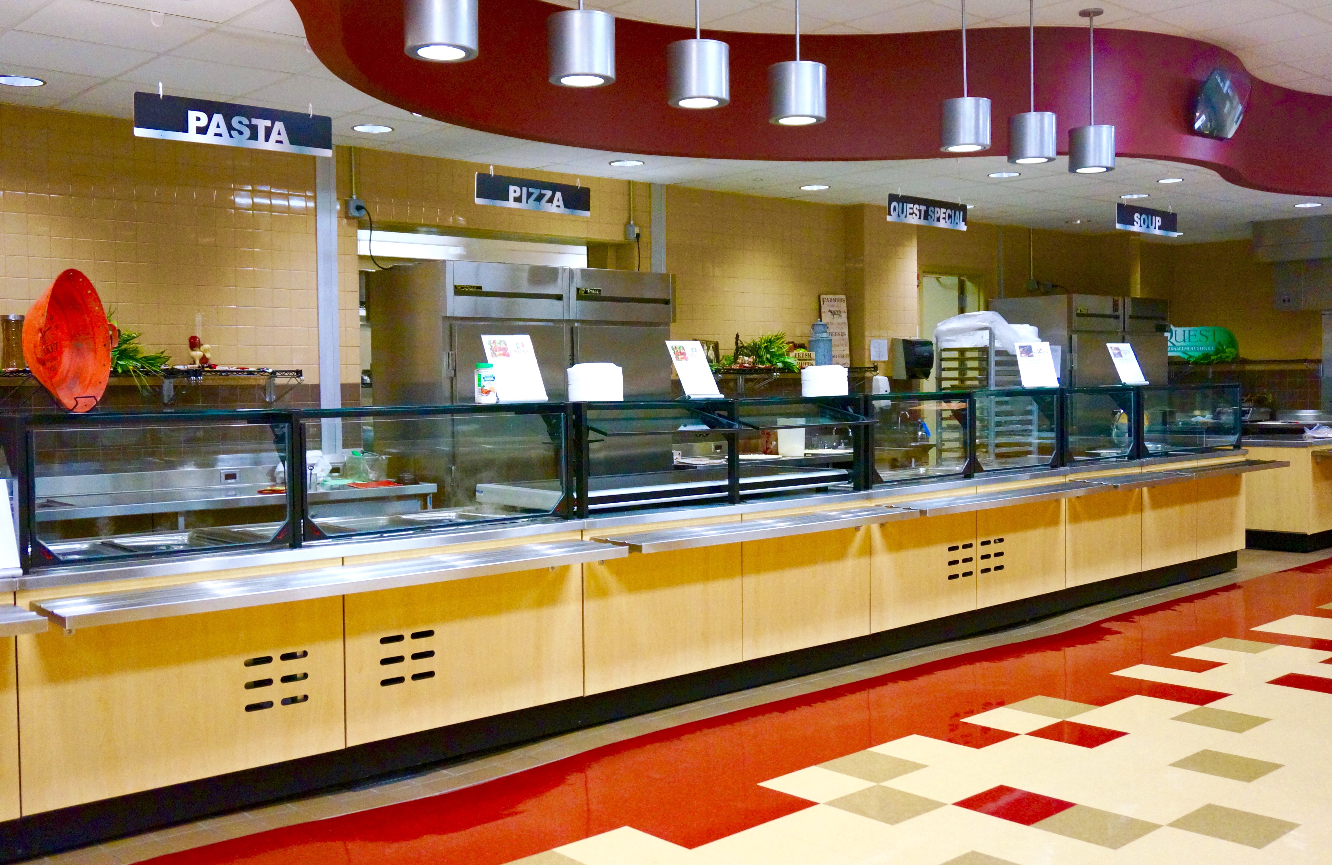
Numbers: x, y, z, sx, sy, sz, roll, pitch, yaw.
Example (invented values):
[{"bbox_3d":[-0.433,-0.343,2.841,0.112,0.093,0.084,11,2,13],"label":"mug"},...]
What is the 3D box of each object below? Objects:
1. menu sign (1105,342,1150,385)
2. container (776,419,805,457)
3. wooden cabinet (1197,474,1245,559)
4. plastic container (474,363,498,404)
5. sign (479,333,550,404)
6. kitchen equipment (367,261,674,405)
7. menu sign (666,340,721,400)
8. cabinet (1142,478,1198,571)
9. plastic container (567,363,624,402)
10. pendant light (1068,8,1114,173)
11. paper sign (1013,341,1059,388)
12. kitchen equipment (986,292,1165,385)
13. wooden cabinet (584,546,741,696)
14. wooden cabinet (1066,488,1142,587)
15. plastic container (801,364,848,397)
[{"bbox_3d":[2.970,-0.440,8.554,0.228,0.266,0.149,-2,3,-33],"label":"menu sign"},{"bbox_3d":[0.873,0.031,9.283,0.193,0.261,0.183,-1,2,5],"label":"container"},{"bbox_3d":[3.675,0.505,9.475,0.737,0.673,0.580,-3,3,-42],"label":"wooden cabinet"},{"bbox_3d":[-0.694,-0.191,5.118,0.090,0.158,0.090,-2,2,-16],"label":"plastic container"},{"bbox_3d":[-0.598,-0.255,5.303,0.235,0.277,0.146,-3,3,-38],"label":"sign"},{"bbox_3d":[-0.874,0.046,8.516,1.750,2.130,0.860,-3,3,-42],"label":"kitchen equipment"},{"bbox_3d":[0.138,-0.281,6.094,0.220,0.260,0.140,-3,3,-42],"label":"menu sign"},{"bbox_3d":[3.114,0.536,8.965,0.746,0.680,0.600,-3,3,-42],"label":"cabinet"},{"bbox_3d":[-0.301,-0.211,5.678,0.235,0.160,0.235,-1,2,-3],"label":"plastic container"},{"bbox_3d":[2.392,-1.918,7.476,0.257,0.880,0.257,-3,3,-42],"label":"pendant light"},{"bbox_3d":[2.212,-0.388,7.931,0.220,0.260,0.130,-1,2,-9],"label":"paper sign"},{"bbox_3d":[3.734,-0.143,11.980,1.672,2.100,0.830,-3,3,-42],"label":"kitchen equipment"},{"bbox_3d":[-0.192,0.709,5.952,0.918,0.673,0.580,-3,3,-42],"label":"wooden cabinet"},{"bbox_3d":[2.513,0.567,8.416,0.907,0.673,0.580,-3,3,-42],"label":"wooden cabinet"},{"bbox_3d":[0.798,-0.262,6.675,0.235,0.160,0.235,-1,2,7],"label":"plastic container"}]

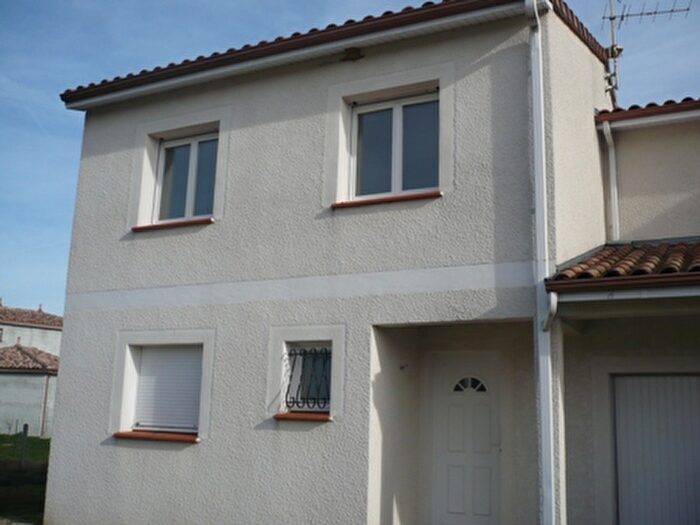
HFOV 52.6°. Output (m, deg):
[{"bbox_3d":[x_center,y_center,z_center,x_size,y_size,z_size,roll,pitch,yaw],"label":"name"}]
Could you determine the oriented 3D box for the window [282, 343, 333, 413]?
[{"bbox_3d":[-0.461,1.267,7.725,0.604,0.667,0.171,-4,-13,26],"label":"window"}]

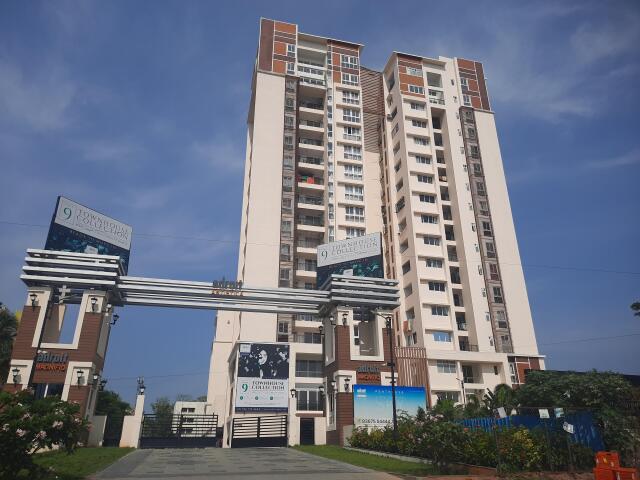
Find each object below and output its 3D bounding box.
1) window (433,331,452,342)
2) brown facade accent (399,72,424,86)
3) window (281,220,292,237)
[{"bbox_3d":[14.100,11.165,53.008,2.270,1.090,0.200,6,-25,-13],"label":"window"},{"bbox_3d":[13.515,-23.456,67.744,3.870,1.870,0.150,6,-25,-13],"label":"brown facade accent"},{"bbox_3d":[-3.910,-1.324,54.127,1.243,1.954,0.200,6,-24,-13],"label":"window"}]

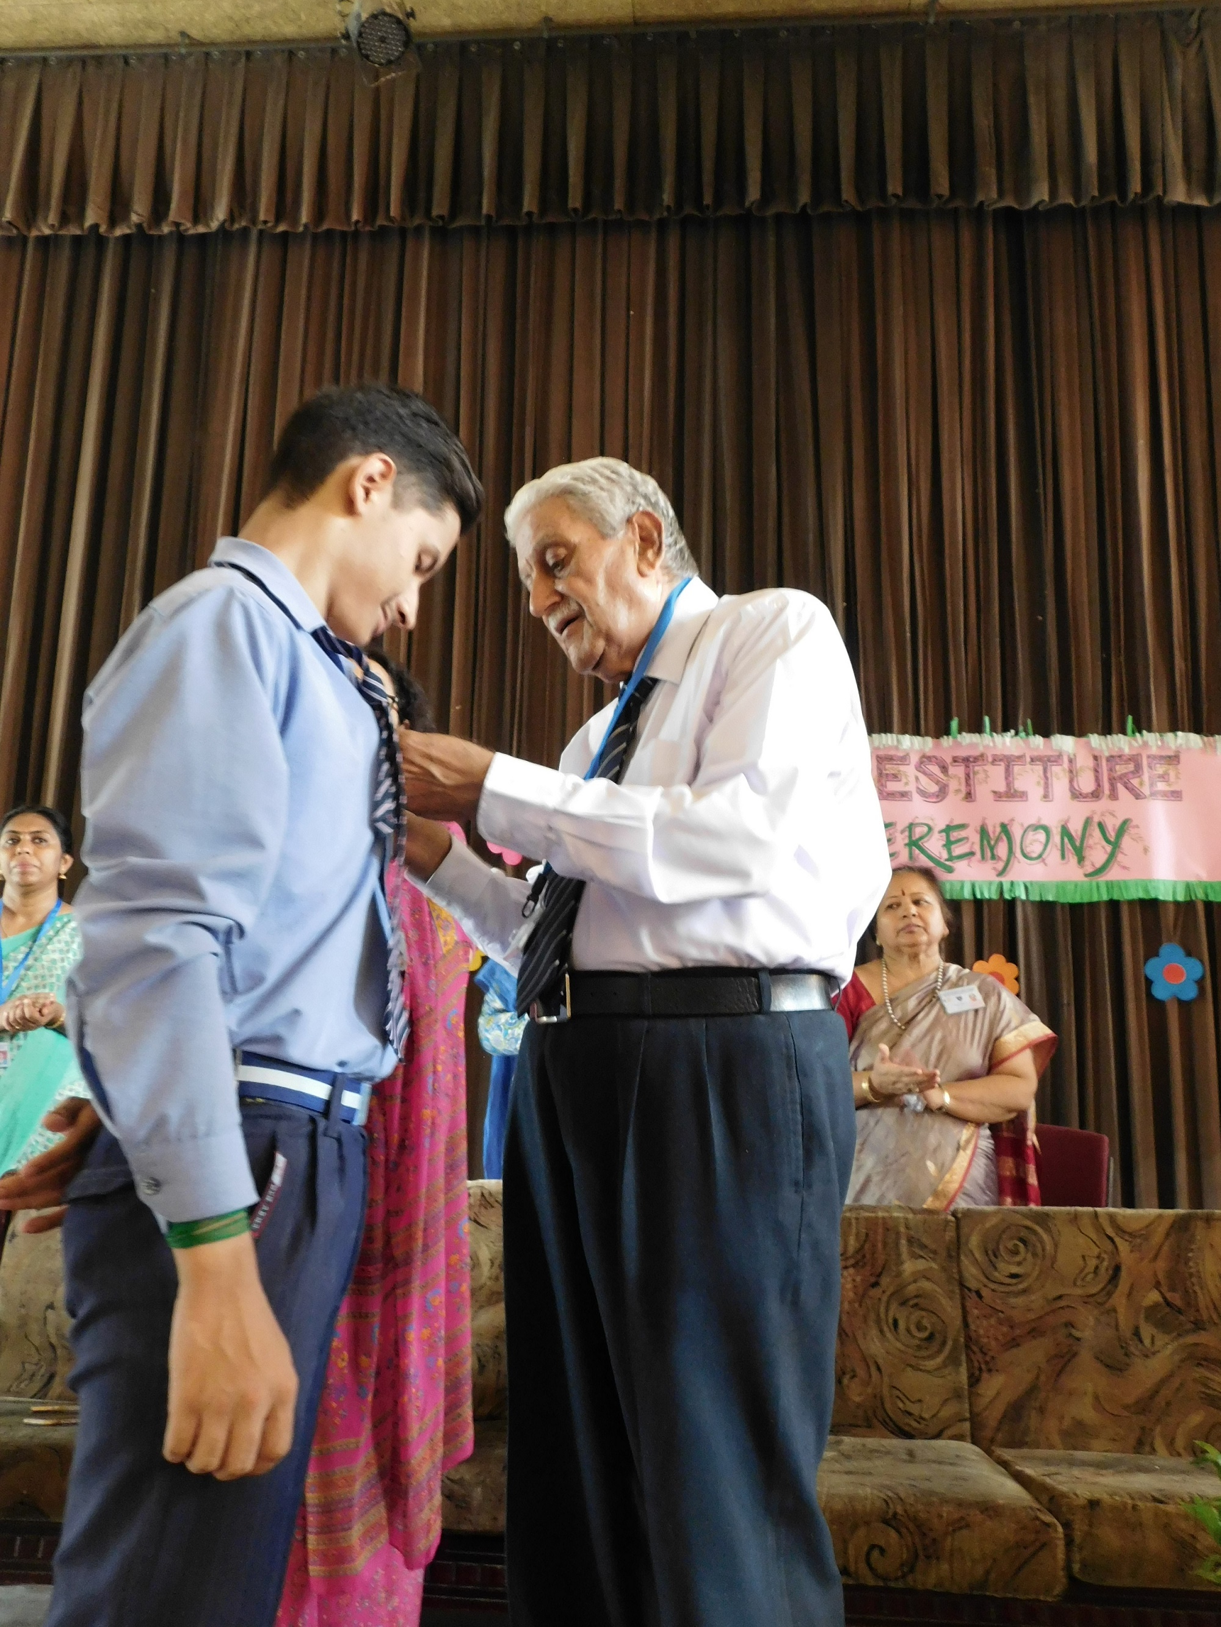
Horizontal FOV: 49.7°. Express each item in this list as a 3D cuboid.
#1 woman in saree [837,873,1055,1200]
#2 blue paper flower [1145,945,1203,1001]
[{"bbox_3d":[0.825,0.885,3.278,0.520,1.500,0.360,-4,-11,27],"label":"woman in saree"},{"bbox_3d":[1.813,0.513,4.232,0.180,0.185,0.020,0,-10,4],"label":"blue paper flower"}]

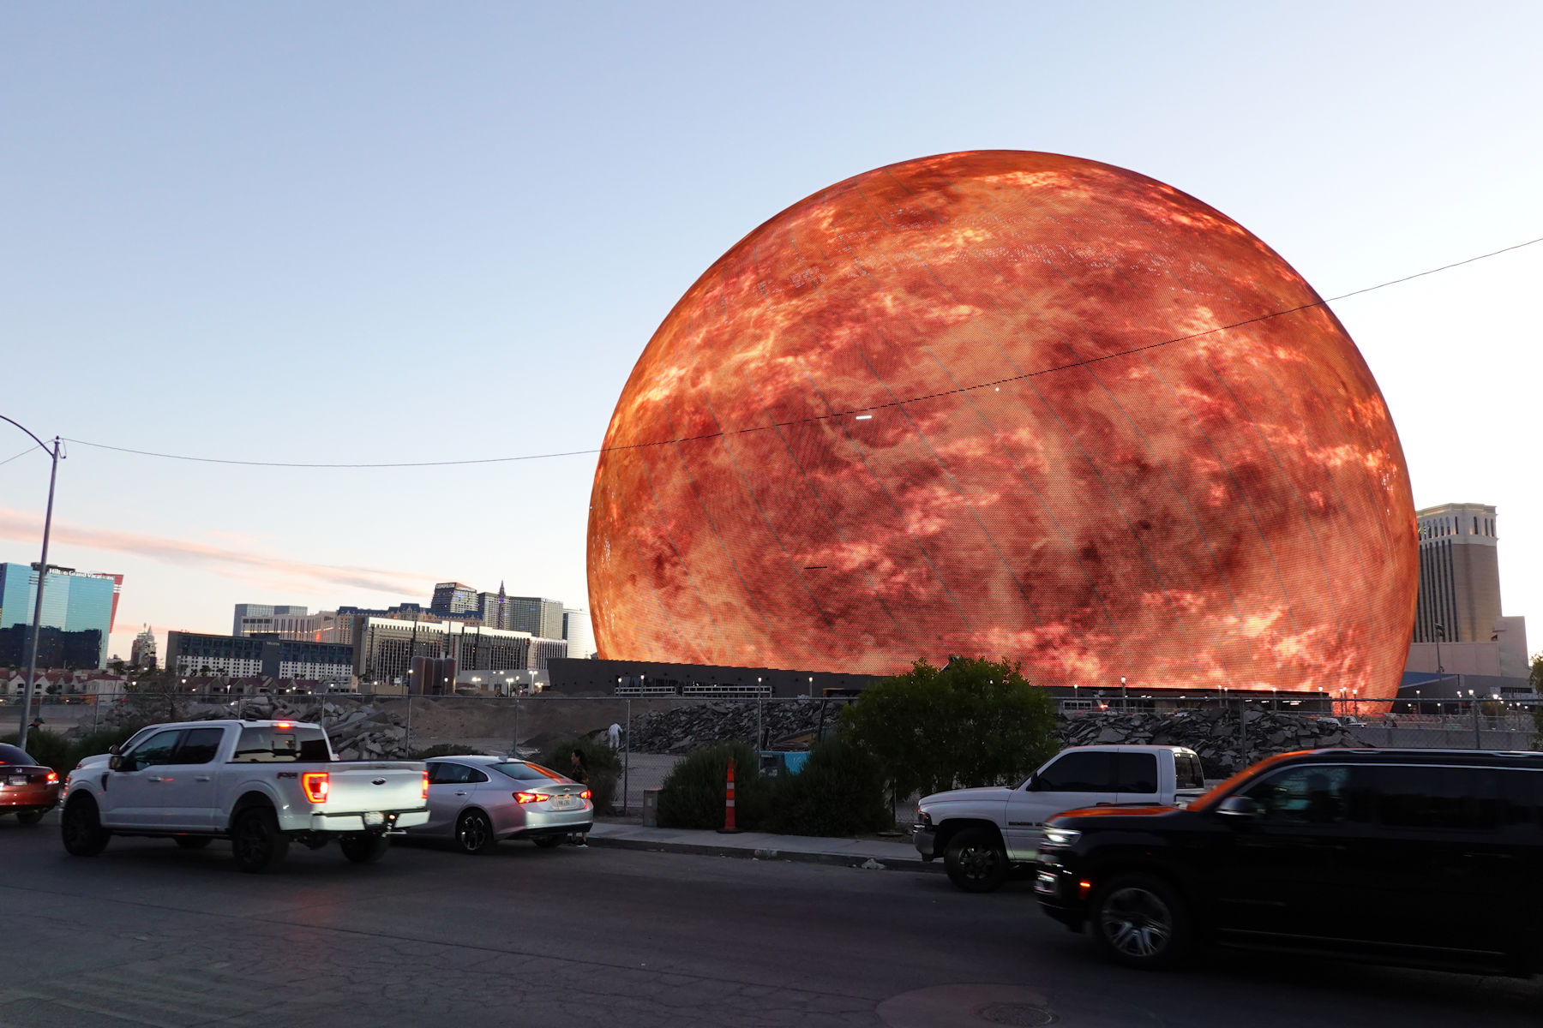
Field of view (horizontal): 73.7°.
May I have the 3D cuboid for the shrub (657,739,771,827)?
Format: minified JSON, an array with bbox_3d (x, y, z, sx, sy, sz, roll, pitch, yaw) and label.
[{"bbox_3d":[-1.154,4.888,18.731,2.000,1.560,1.800,-3,-11,22],"label":"shrub"}]

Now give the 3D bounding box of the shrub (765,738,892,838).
[{"bbox_3d":[0.998,4.739,18.050,2.250,1.660,2.000,-3,-11,22],"label":"shrub"}]

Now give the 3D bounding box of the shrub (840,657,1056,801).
[{"bbox_3d":[3.155,4.106,18.066,3.600,3.000,3.200,-3,-11,22],"label":"shrub"}]

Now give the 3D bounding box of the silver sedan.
[{"bbox_3d":[-5.286,4.760,17.302,4.930,1.460,1.860,-6,-12,34],"label":"silver sedan"}]

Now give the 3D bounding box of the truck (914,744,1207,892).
[{"bbox_3d":[4.789,3.929,13.240,5.690,1.890,2.030,-5,-12,31],"label":"truck"}]

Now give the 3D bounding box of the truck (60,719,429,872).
[{"bbox_3d":[-8.113,4.171,15.650,5.880,1.980,2.100,-4,-11,25],"label":"truck"}]

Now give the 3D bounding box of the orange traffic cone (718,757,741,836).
[{"bbox_3d":[-0.714,4.874,17.829,0.420,1.220,0.420,1,-10,0],"label":"orange traffic cone"}]

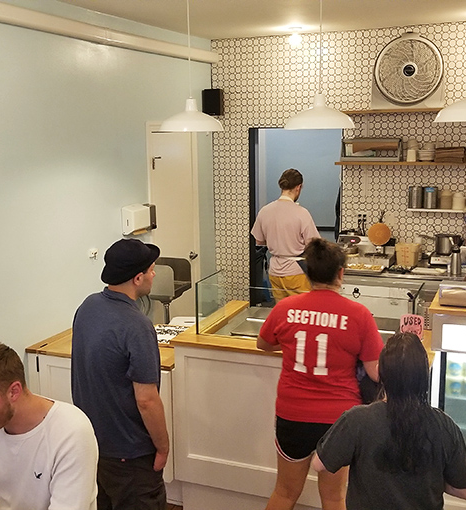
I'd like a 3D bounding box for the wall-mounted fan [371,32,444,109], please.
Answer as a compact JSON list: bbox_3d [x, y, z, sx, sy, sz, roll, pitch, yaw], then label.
[{"bbox_3d":[1.390,-1.465,4.056,0.540,0.570,0.170,3,10,18],"label":"wall-mounted fan"}]

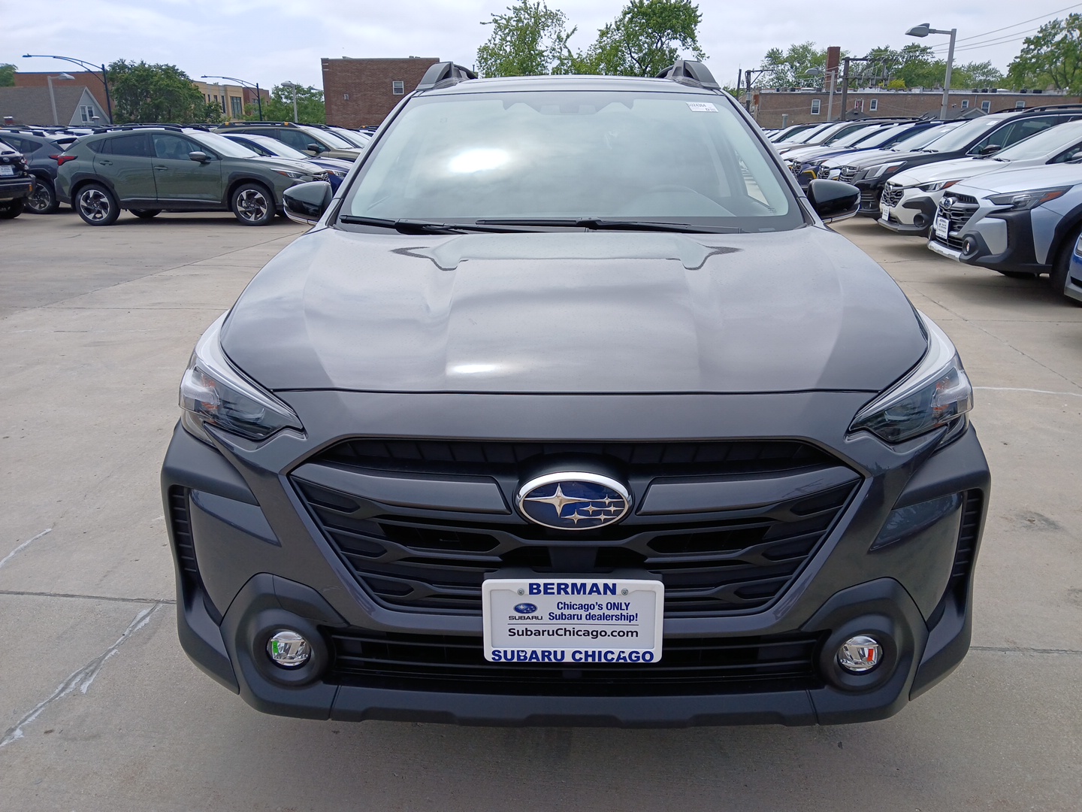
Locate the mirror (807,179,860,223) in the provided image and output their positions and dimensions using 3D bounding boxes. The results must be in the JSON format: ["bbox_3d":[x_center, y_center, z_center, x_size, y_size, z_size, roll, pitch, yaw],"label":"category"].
[{"bbox_3d":[1.019,-0.735,2.913,0.210,0.160,0.150,0,18,1],"label":"mirror"}]

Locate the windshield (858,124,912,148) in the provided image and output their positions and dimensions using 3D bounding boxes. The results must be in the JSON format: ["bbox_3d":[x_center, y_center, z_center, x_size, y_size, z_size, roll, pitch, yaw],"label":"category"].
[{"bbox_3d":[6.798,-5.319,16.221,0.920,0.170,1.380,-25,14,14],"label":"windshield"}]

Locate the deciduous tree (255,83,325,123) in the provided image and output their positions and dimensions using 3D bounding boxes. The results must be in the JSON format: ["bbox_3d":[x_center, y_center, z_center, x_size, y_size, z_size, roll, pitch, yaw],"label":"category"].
[{"bbox_3d":[-27.663,-31.969,90.000,7.600,7.400,7.200,0,18,0],"label":"deciduous tree"}]

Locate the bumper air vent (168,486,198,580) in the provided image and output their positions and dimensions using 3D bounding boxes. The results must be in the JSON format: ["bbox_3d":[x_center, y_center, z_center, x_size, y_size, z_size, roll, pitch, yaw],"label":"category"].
[{"bbox_3d":[-0.783,0.283,1.771,0.060,0.200,0.070,2,19,6],"label":"bumper air vent"}]

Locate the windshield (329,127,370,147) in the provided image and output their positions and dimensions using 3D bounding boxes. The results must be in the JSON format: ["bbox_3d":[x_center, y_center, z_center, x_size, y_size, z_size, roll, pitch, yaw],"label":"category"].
[{"bbox_3d":[-5.160,-7.265,22.000,0.800,0.520,1.400,1,18,3],"label":"windshield"}]

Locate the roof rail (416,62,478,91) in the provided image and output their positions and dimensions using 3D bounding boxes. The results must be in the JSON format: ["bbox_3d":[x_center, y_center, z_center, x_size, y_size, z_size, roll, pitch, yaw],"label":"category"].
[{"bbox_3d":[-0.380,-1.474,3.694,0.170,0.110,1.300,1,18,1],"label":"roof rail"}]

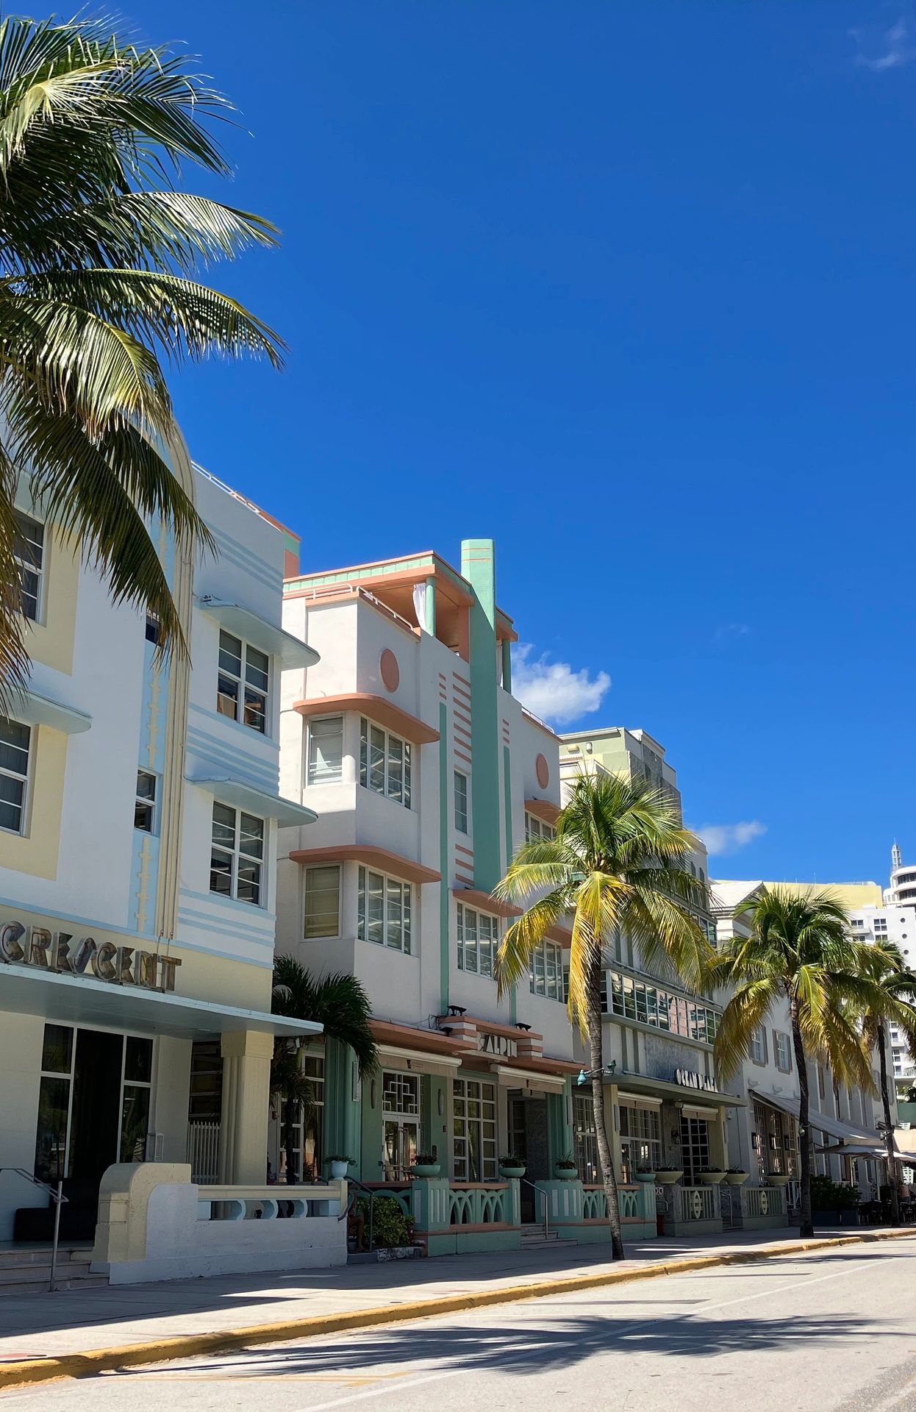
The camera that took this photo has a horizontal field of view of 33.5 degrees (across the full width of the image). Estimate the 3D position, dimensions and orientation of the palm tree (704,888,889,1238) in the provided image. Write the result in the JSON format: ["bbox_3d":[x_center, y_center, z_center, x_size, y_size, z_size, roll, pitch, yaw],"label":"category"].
[{"bbox_3d":[8.184,8.375,36.291,4.581,8.123,4.581,-9,-20,23],"label":"palm tree"}]

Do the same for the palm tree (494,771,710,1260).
[{"bbox_3d":[2.408,4.828,24.666,3.685,7.814,3.685,-1,-18,0],"label":"palm tree"}]

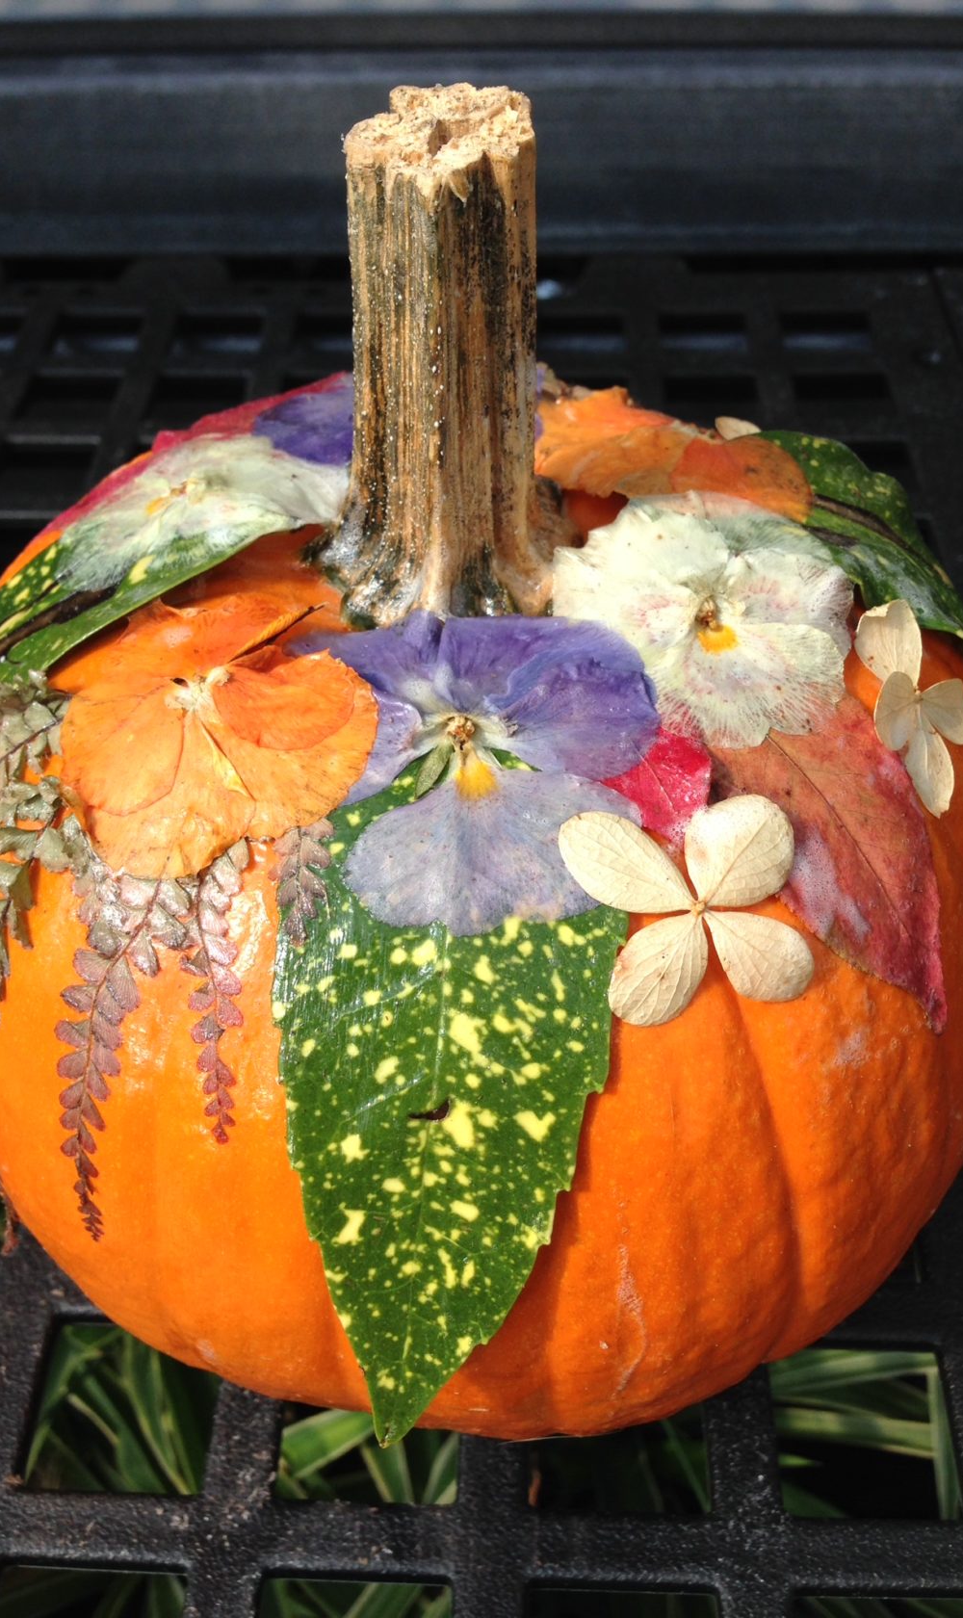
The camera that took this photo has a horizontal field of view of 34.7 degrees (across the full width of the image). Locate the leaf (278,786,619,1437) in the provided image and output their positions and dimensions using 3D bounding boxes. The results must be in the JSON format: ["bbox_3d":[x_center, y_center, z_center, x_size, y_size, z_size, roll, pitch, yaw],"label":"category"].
[{"bbox_3d":[-0.006,0.045,0.196,0.040,0.105,0.030,6,12,3],"label":"leaf"}]

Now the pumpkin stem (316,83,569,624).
[{"bbox_3d":[-0.004,-0.051,0.186,0.031,0.059,0.030,1,46,2],"label":"pumpkin stem"}]

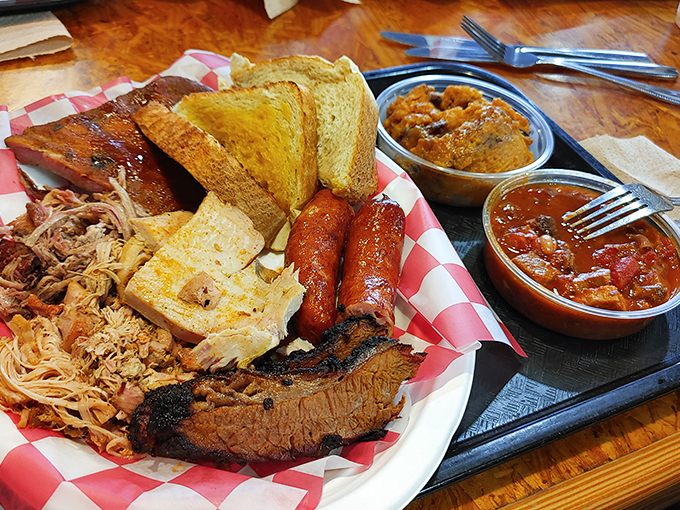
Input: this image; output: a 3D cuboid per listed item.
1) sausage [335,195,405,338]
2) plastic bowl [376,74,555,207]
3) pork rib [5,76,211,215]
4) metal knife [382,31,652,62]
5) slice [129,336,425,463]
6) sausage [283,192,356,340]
[{"bbox_3d":[0.017,0.001,0.241,0.029,0.028,0.083,9,48,3],"label":"sausage"},{"bbox_3d":[0.069,-0.065,0.300,0.101,0.032,0.101,3,48,-3],"label":"plastic bowl"},{"bbox_3d":[-0.102,-0.059,0.288,0.108,0.030,0.098,24,51,16],"label":"pork rib"},{"bbox_3d":[0.151,-0.178,0.436,0.233,0.009,0.021,4,48,-1],"label":"metal knife"},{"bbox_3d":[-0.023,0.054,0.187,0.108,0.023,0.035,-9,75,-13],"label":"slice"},{"bbox_3d":[-0.011,0.001,0.239,0.029,0.028,0.096,4,48,-2],"label":"sausage"}]

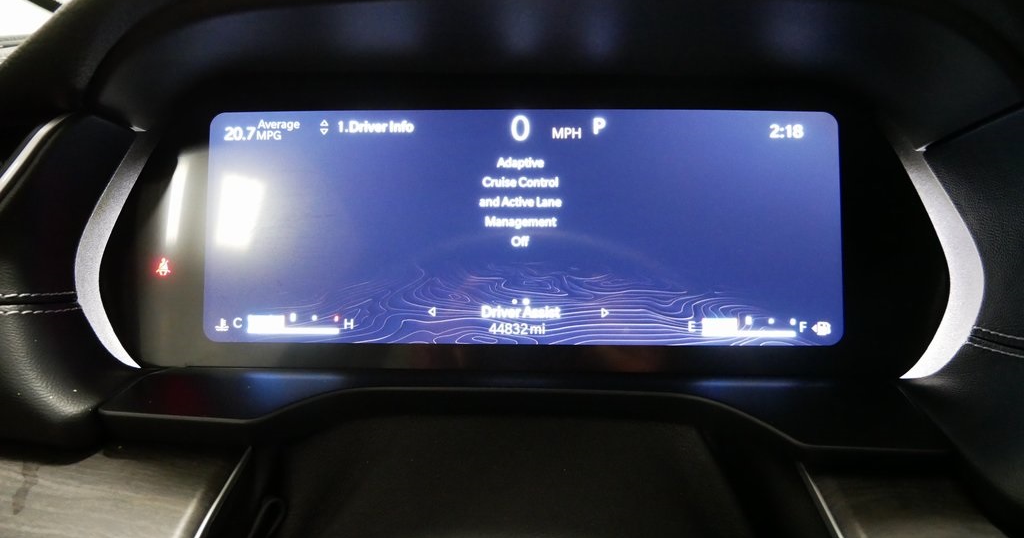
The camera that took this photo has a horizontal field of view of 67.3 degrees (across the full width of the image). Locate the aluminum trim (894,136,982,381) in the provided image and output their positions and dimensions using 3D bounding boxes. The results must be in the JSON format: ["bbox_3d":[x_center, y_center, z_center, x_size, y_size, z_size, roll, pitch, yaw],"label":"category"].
[{"bbox_3d":[0.157,-0.004,0.283,0.032,0.090,0.022,0,-6,1],"label":"aluminum trim"}]

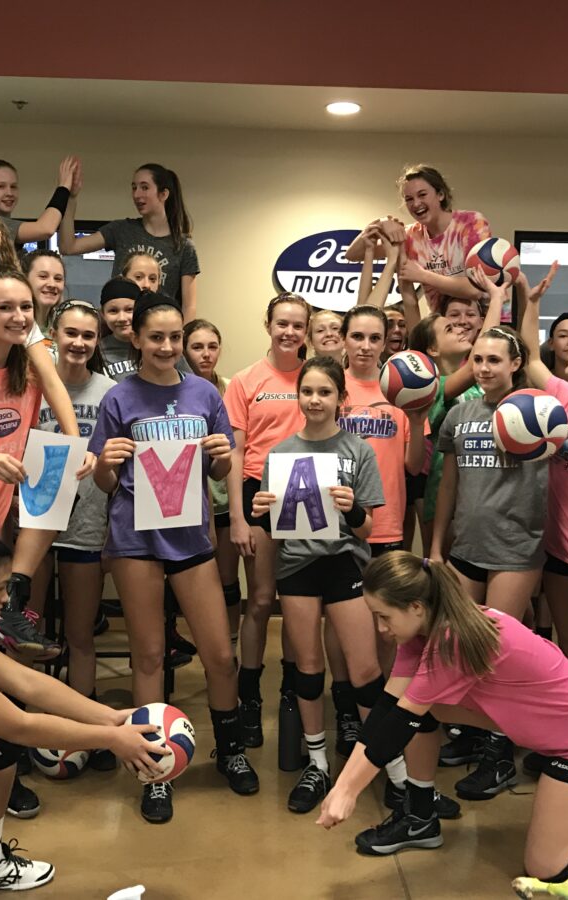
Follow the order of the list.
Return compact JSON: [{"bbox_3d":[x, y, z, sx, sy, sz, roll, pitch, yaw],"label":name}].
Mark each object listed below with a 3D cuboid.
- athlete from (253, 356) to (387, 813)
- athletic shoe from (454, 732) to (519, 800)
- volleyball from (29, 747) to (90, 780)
[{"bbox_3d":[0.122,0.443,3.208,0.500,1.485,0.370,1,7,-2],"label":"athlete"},{"bbox_3d":[0.724,1.113,3.395,0.275,0.140,0.105,-3,9,-34],"label":"athletic shoe"},{"bbox_3d":[-0.782,1.048,3.390,0.210,0.210,0.210,2,7,0],"label":"volleyball"}]

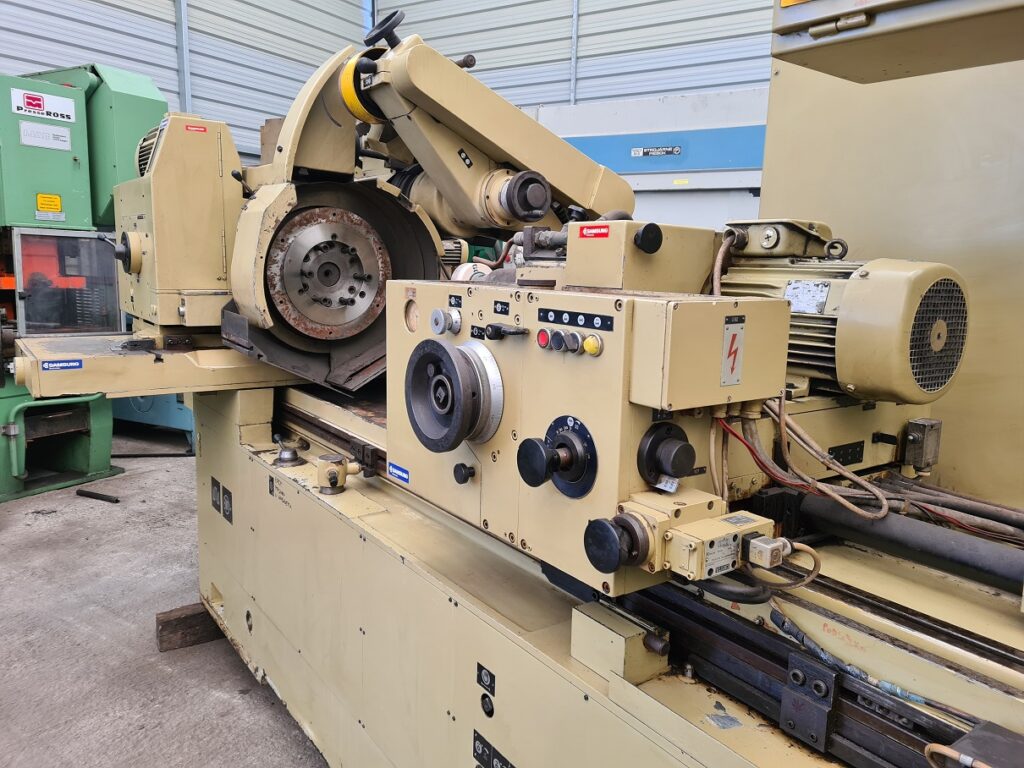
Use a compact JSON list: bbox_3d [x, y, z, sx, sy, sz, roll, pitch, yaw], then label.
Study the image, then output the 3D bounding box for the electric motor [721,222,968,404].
[{"bbox_3d":[0.588,-0.146,1.445,0.240,0.312,0.443,-5,11,-35],"label":"electric motor"}]

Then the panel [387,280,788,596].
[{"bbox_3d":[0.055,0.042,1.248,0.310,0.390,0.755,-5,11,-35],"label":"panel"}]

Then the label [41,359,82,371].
[{"bbox_3d":[-1.099,-0.046,1.880,0.085,0.023,0.004,-5,11,-35],"label":"label"}]

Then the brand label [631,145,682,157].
[{"bbox_3d":[0.733,-1.177,3.900,0.258,0.043,0.005,6,10,28],"label":"brand label"}]

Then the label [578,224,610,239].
[{"bbox_3d":[0.166,-0.304,1.540,0.004,0.023,0.085,-5,11,-35],"label":"label"}]

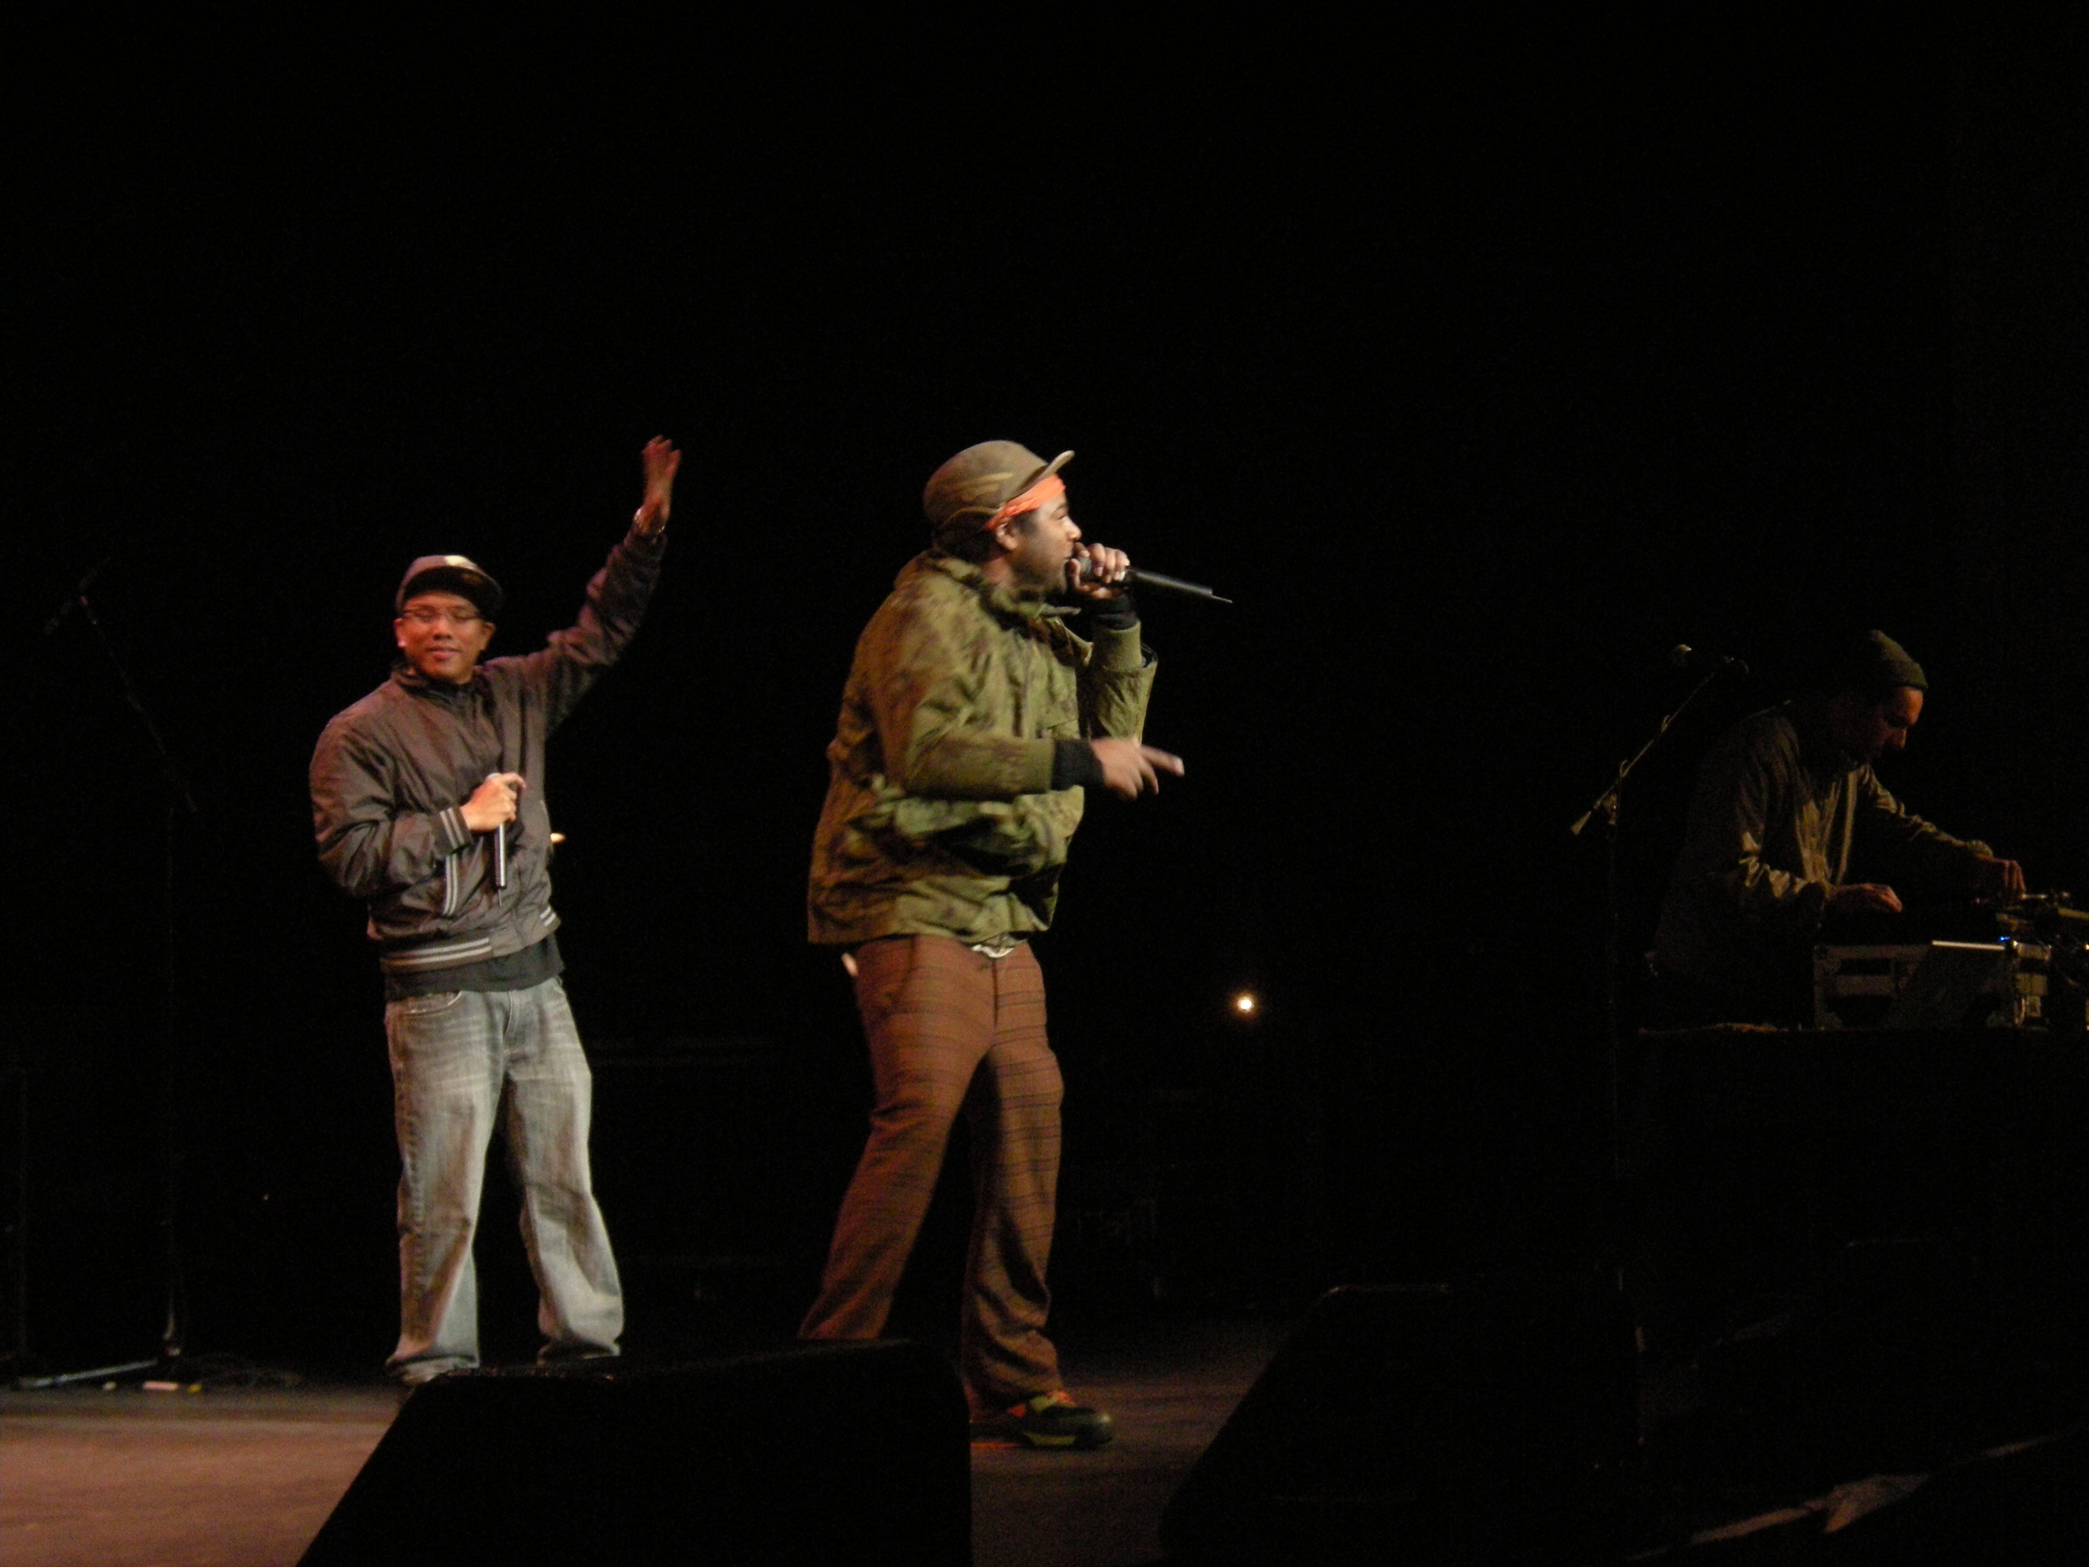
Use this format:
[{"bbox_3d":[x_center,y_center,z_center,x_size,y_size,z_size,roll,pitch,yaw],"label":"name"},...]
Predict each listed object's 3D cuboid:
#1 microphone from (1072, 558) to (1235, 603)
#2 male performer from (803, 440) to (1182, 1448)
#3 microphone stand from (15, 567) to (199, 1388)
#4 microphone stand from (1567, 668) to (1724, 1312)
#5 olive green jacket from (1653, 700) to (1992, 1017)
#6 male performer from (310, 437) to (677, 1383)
[{"bbox_3d":[0.184,-0.346,8.150,0.280,0.052,0.052,11,0,0],"label":"microphone"},{"bbox_3d":[-0.098,0.275,8.149,0.620,1.751,0.560,-2,-4,27],"label":"male performer"},{"bbox_3d":[-1.984,0.403,10.045,0.430,1.738,0.480,0,-4,0],"label":"microphone stand"},{"bbox_3d":[1.235,0.503,9.788,0.500,1.505,0.550,0,-4,0],"label":"microphone stand"},{"bbox_3d":[1.693,0.154,10.261,0.620,0.677,0.550,-2,-4,28],"label":"olive green jacket"},{"bbox_3d":[-1.140,0.264,9.803,0.760,1.985,0.480,2,-4,-27],"label":"male performer"}]

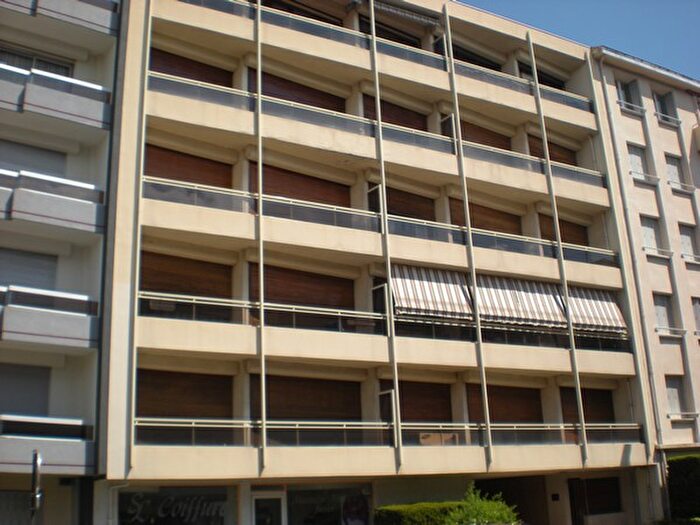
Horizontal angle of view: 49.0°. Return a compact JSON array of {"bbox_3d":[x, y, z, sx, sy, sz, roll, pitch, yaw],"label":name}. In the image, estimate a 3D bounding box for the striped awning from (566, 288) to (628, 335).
[{"bbox_3d":[7.538,1.455,23.827,2.310,1.440,0.430,7,-20,-28],"label":"striped awning"}]

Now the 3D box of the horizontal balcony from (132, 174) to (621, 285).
[{"bbox_3d":[1.764,-0.442,21.420,15.268,1.216,1.000,7,-20,-28],"label":"horizontal balcony"}]

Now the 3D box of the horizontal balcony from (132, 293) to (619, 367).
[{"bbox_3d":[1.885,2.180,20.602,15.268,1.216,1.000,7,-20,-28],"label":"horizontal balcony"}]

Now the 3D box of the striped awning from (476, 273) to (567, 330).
[{"bbox_3d":[4.898,1.140,22.393,3.370,1.460,0.430,7,-20,-28],"label":"striped awning"}]

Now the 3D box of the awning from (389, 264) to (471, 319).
[{"bbox_3d":[2.136,0.800,20.896,2.590,1.460,0.430,7,-20,-28],"label":"awning"}]

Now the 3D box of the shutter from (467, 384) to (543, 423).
[{"bbox_3d":[4.389,4.593,21.842,3.140,2.130,0.090,7,-20,-28],"label":"shutter"}]

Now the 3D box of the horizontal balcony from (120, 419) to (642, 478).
[{"bbox_3d":[2.007,4.803,19.783,15.268,1.216,1.000,7,-20,-28],"label":"horizontal balcony"}]

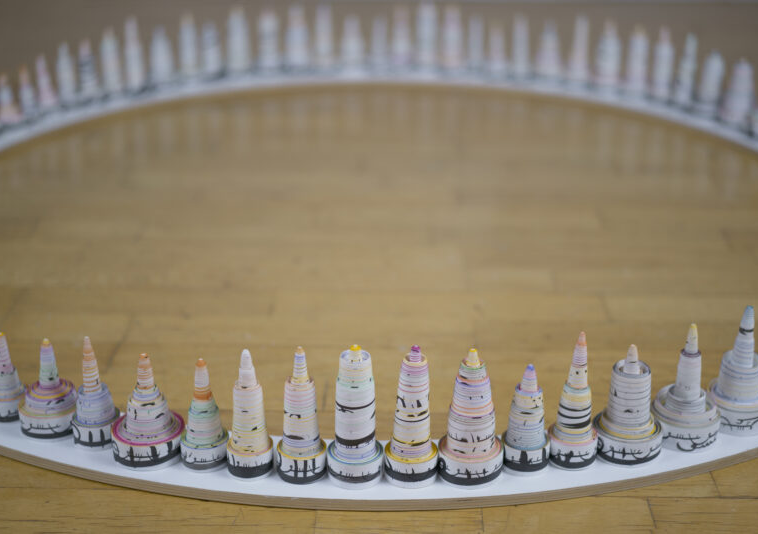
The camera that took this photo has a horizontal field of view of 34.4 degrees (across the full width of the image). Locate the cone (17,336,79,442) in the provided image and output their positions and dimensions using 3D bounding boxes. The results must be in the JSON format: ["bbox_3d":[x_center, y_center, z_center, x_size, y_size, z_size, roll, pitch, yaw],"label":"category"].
[{"bbox_3d":[-0.304,0.106,1.113,0.050,0.088,0.050,0,23,0],"label":"cone"}]

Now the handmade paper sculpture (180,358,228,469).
[{"bbox_3d":[-0.152,0.124,1.058,0.041,0.099,0.041,0,23,0],"label":"handmade paper sculpture"}]

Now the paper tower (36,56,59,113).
[{"bbox_3d":[-0.587,-0.321,2.165,0.043,0.110,0.043,0,23,0],"label":"paper tower"}]

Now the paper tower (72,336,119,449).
[{"bbox_3d":[-0.272,0.114,1.162,0.043,0.108,0.043,0,23,0],"label":"paper tower"}]

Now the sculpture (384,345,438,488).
[{"bbox_3d":[0.028,0.122,1.032,0.046,0.123,0.046,0,23,0],"label":"sculpture"}]

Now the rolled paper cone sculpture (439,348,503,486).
[{"bbox_3d":[0.085,0.130,1.106,0.059,0.125,0.059,0,23,0],"label":"rolled paper cone sculpture"}]

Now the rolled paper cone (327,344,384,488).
[{"bbox_3d":[-0.021,0.129,1.097,0.051,0.133,0.051,0,23,0],"label":"rolled paper cone"}]

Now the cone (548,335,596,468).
[{"bbox_3d":[0.183,0.119,1.124,0.045,0.131,0.045,0,23,0],"label":"cone"}]

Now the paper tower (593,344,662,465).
[{"bbox_3d":[0.236,0.122,1.142,0.062,0.112,0.062,0,23,0],"label":"paper tower"}]

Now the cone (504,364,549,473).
[{"bbox_3d":[0.129,0.128,1.054,0.041,0.095,0.041,0,23,0],"label":"cone"}]

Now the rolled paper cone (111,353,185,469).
[{"bbox_3d":[-0.210,0.125,1.107,0.066,0.100,0.066,0,23,0],"label":"rolled paper cone"}]

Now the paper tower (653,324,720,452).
[{"bbox_3d":[0.288,0.106,1.133,0.062,0.115,0.062,0,23,0],"label":"paper tower"}]

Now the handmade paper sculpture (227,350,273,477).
[{"bbox_3d":[-0.118,0.129,1.109,0.041,0.123,0.041,0,23,0],"label":"handmade paper sculpture"}]

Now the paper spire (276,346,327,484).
[{"bbox_3d":[-0.066,0.122,1.036,0.043,0.120,0.043,0,23,0],"label":"paper spire"}]

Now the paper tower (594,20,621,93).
[{"bbox_3d":[0.431,-0.395,2.306,0.053,0.138,0.053,0,23,0],"label":"paper tower"}]

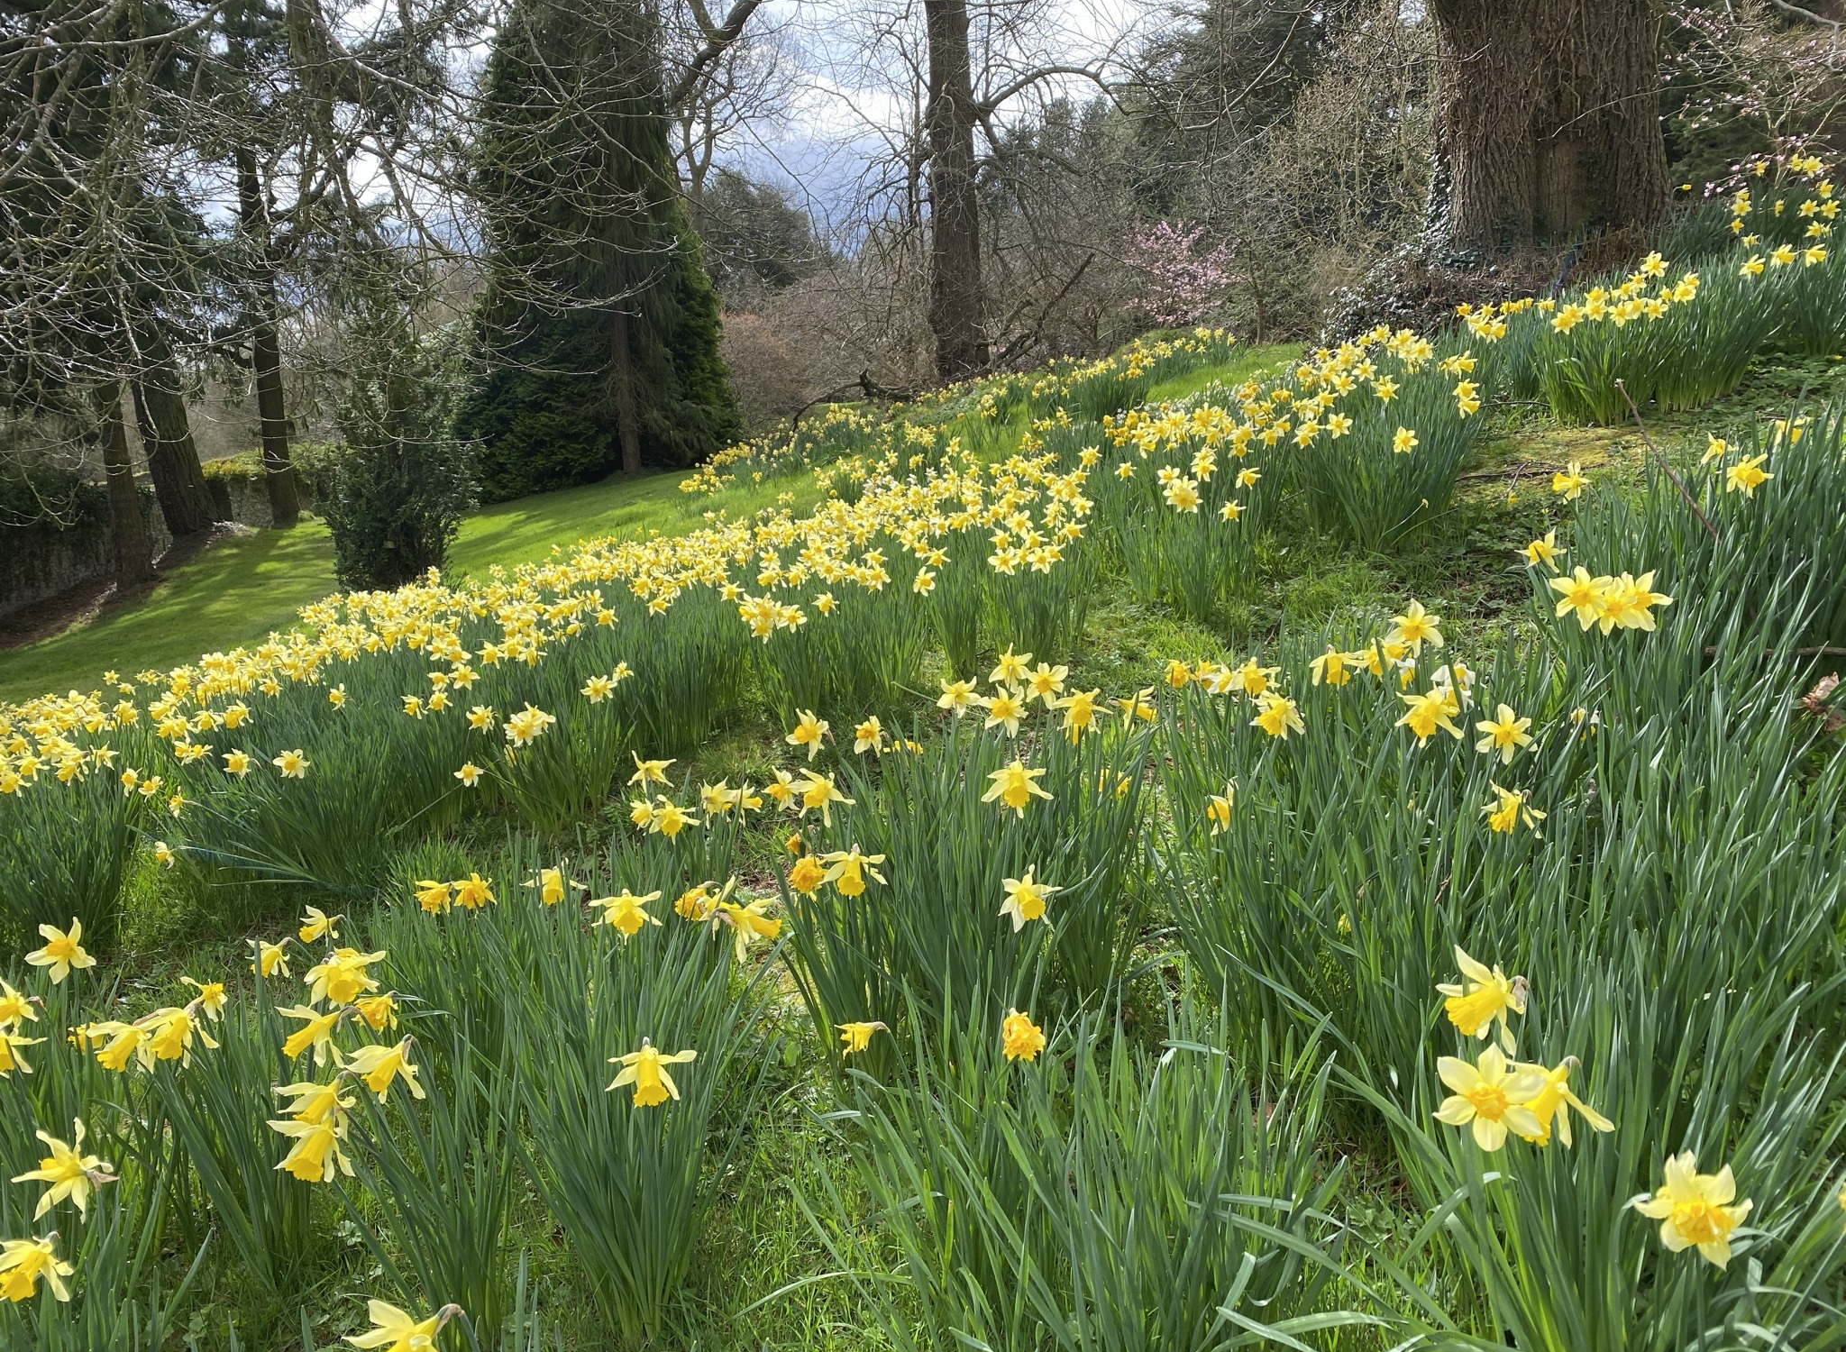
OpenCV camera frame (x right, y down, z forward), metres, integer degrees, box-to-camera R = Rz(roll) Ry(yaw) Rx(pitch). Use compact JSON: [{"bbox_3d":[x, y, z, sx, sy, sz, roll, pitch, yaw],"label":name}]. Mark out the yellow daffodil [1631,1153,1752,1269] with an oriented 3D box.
[{"bbox_3d":[0.580,0.404,1.050,0.088,0.086,0.055,-1,-6,15],"label":"yellow daffodil"}]

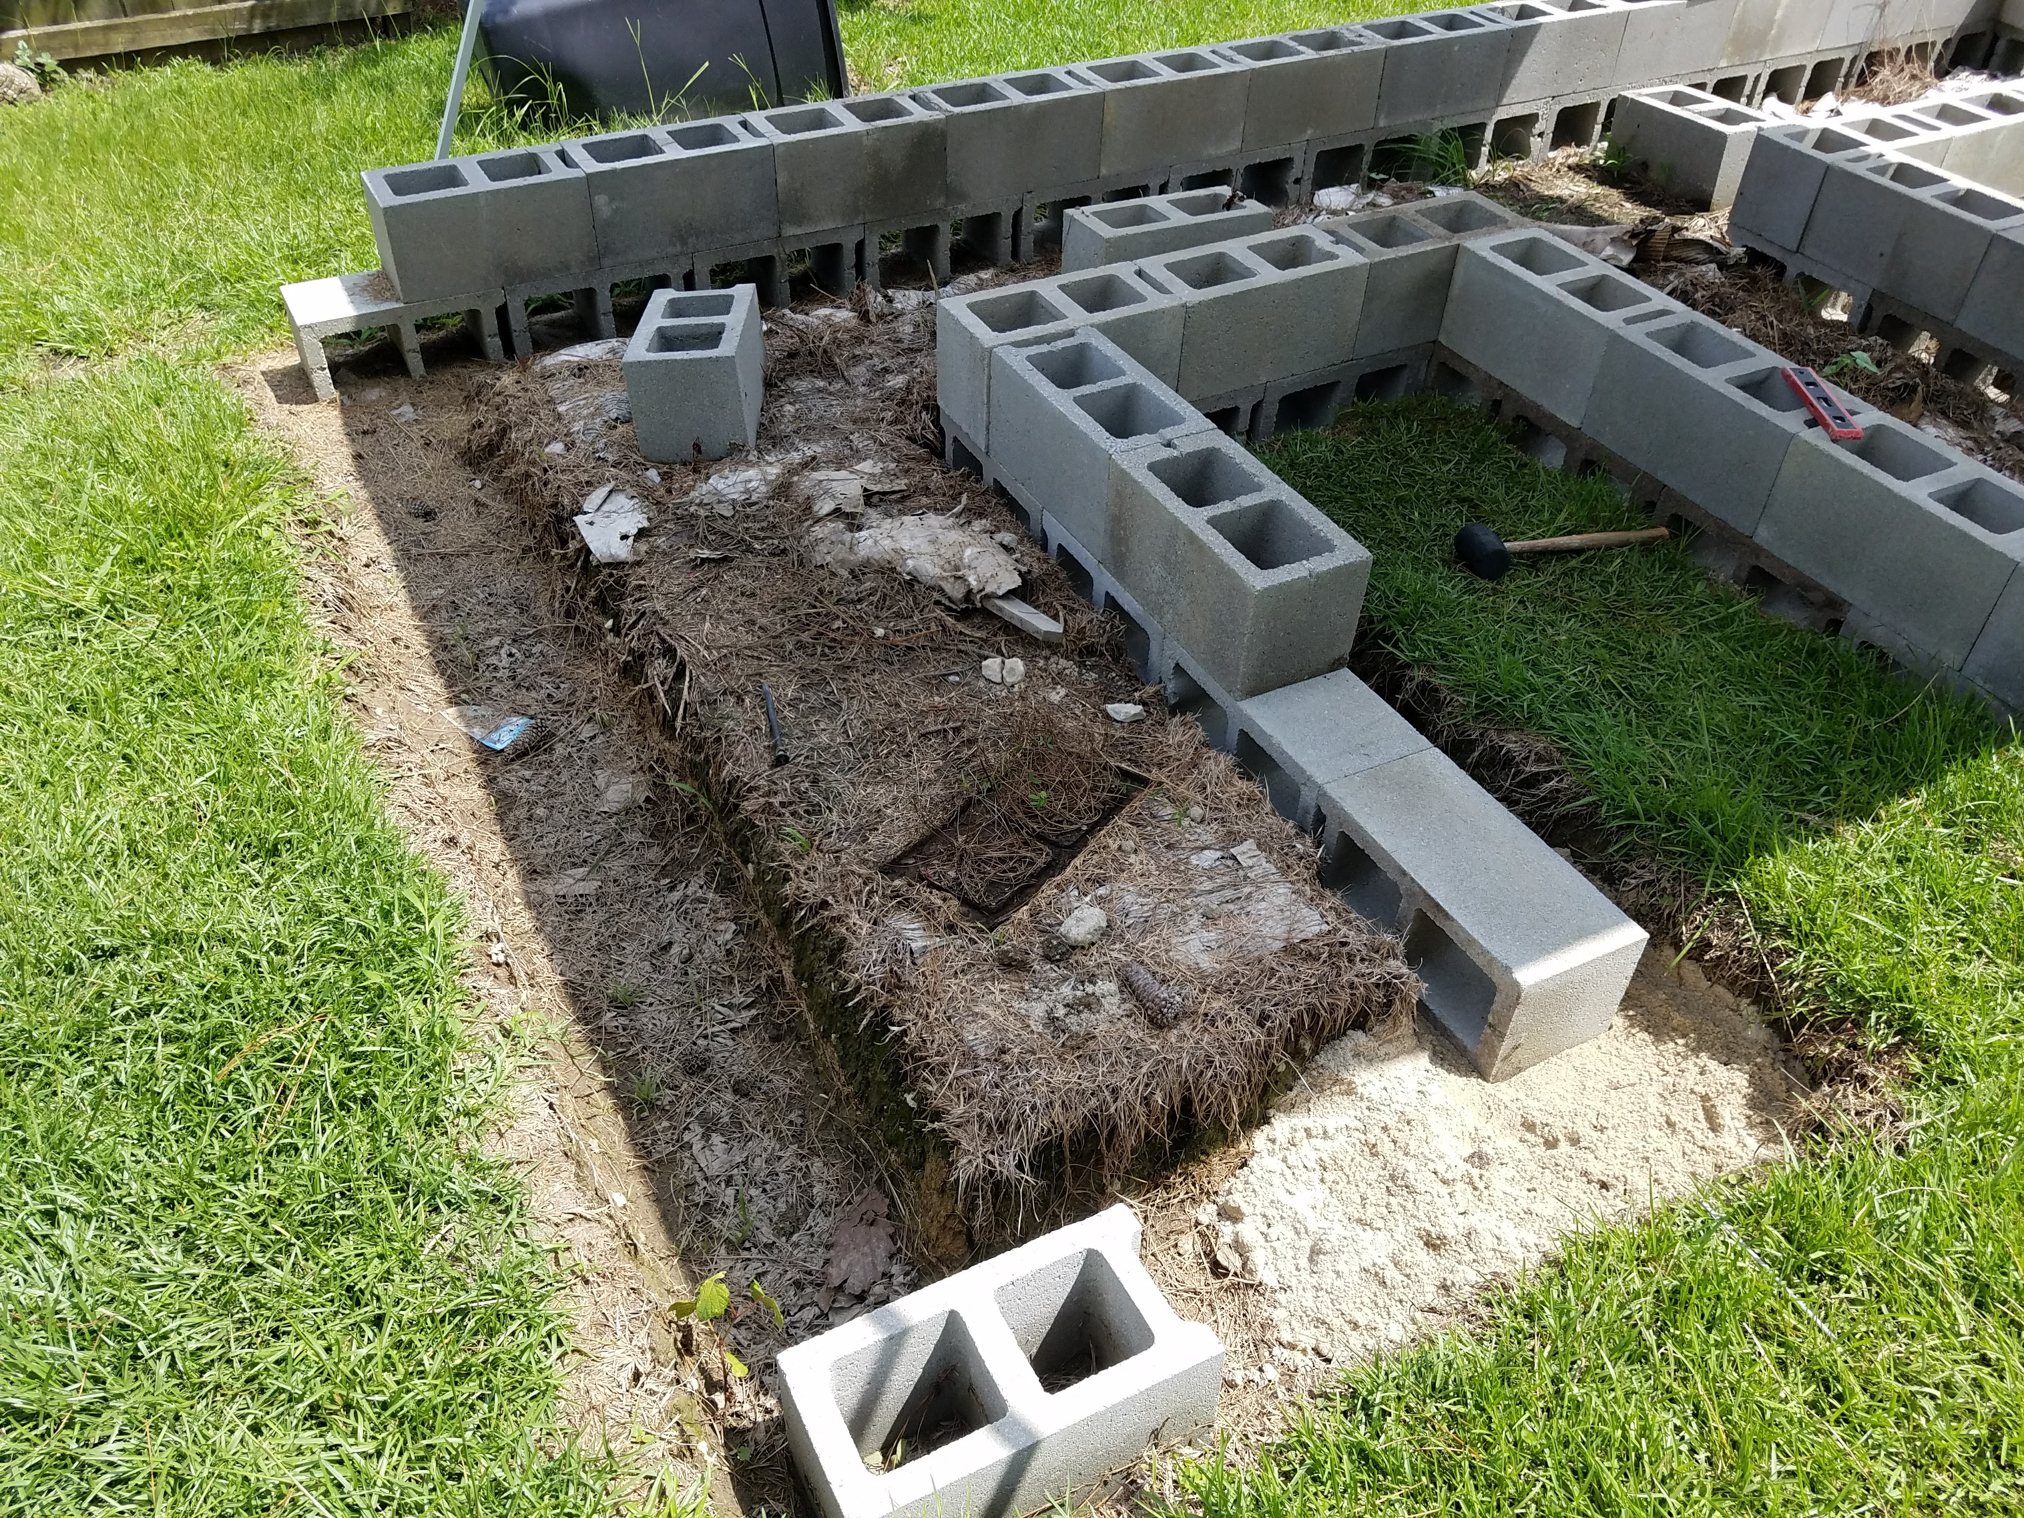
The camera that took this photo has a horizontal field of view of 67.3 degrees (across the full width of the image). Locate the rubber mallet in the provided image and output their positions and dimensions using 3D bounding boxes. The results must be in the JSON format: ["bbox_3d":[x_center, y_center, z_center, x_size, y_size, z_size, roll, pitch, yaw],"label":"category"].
[{"bbox_3d":[0.951,-0.373,2.596,0.380,0.066,0.105,-6,41,-11],"label":"rubber mallet"}]

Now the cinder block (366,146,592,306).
[{"bbox_3d":[-1.069,-1.089,3.085,0.397,0.195,0.194,-18,45,-21],"label":"cinder block"}]

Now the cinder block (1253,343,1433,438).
[{"bbox_3d":[0.614,-0.757,3.087,0.397,0.194,0.194,-18,44,-21],"label":"cinder block"}]

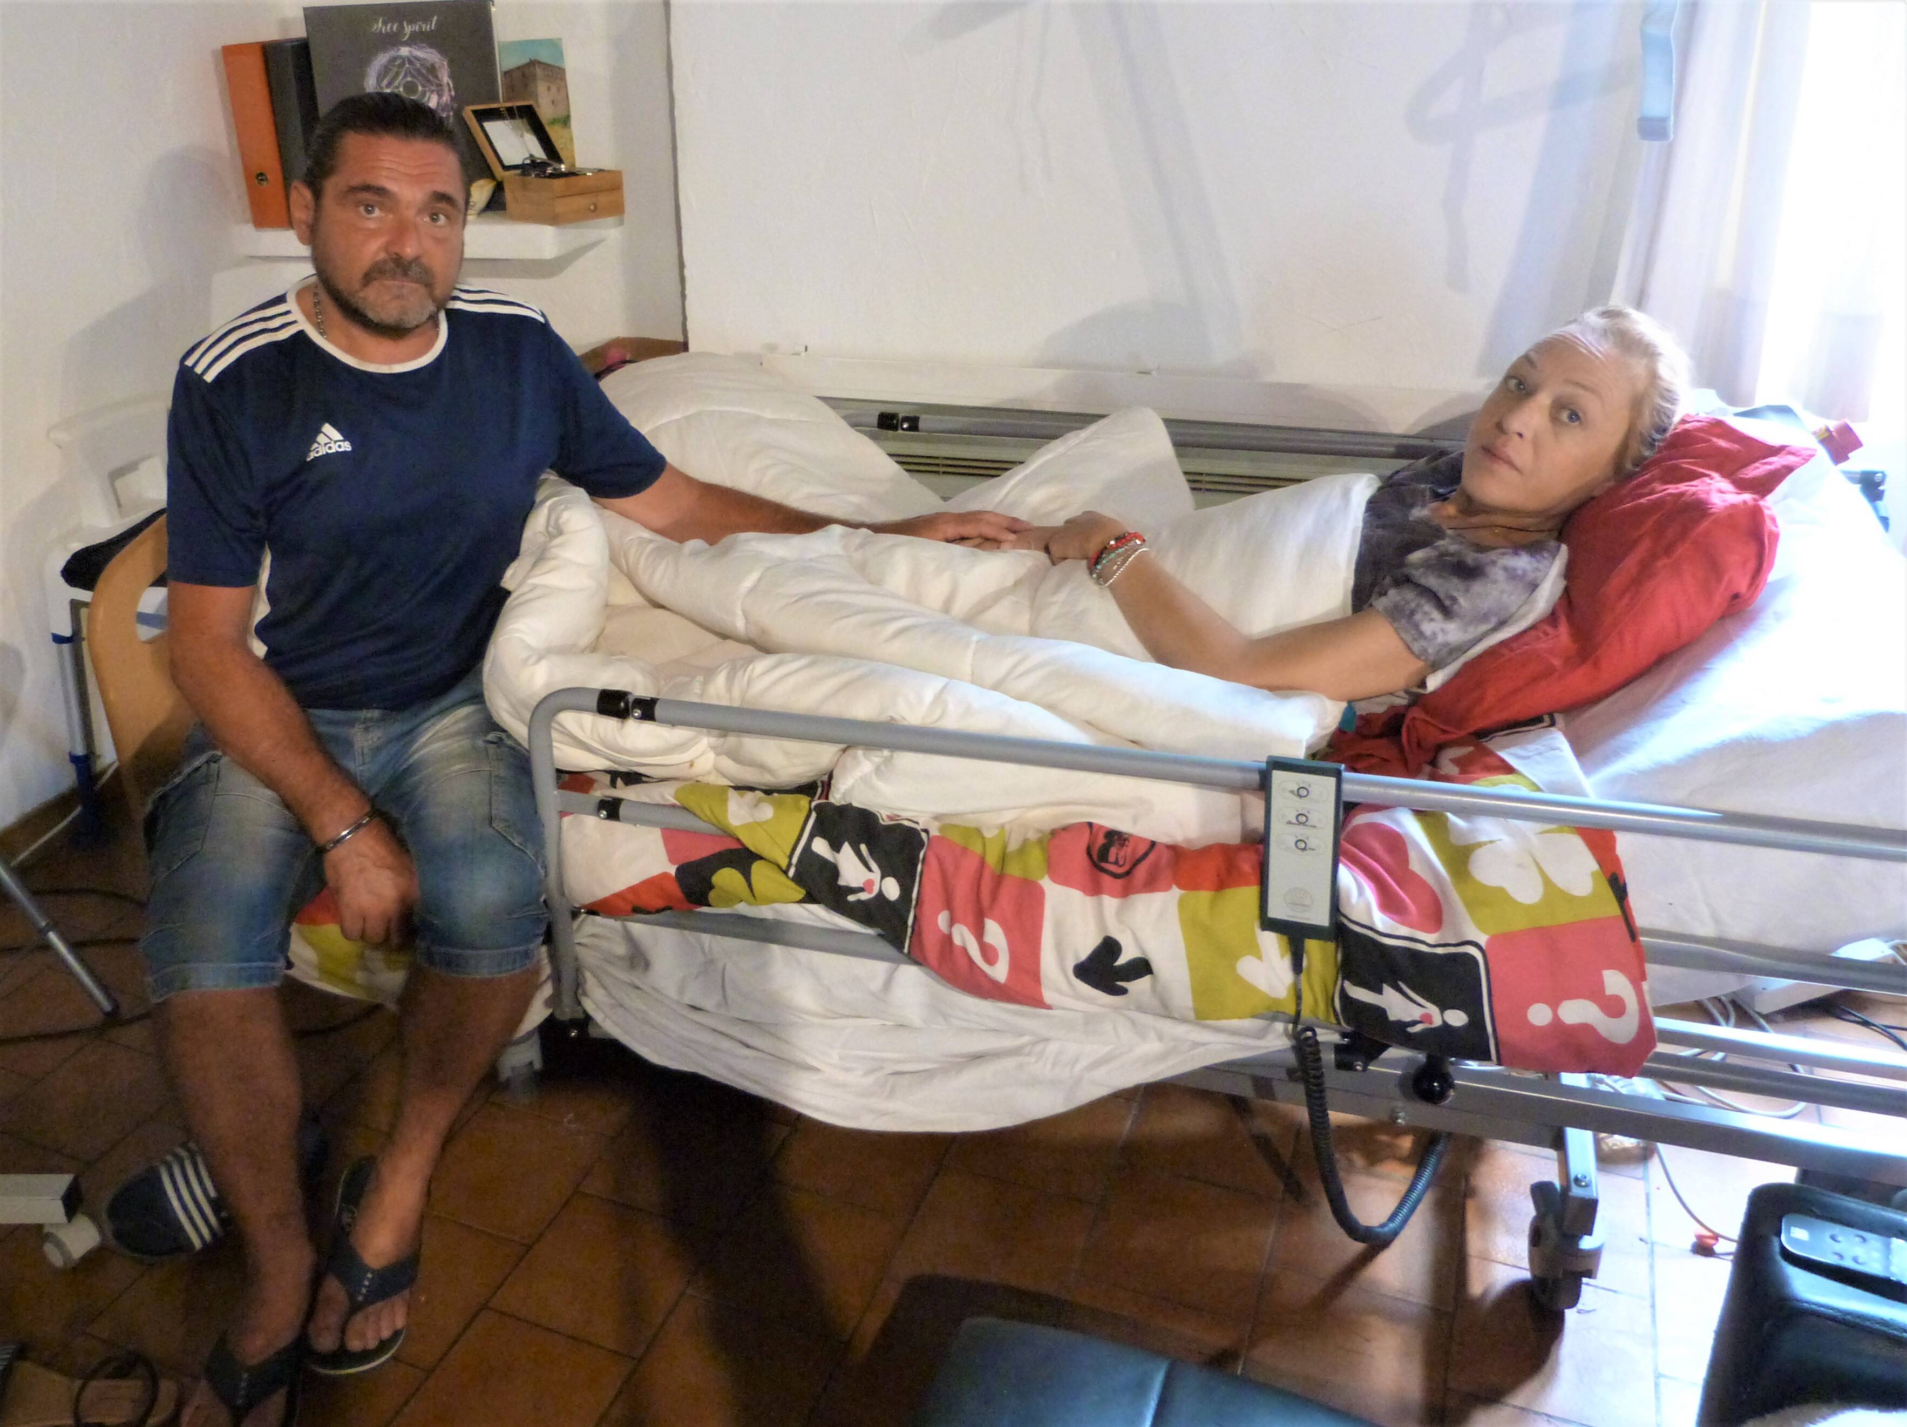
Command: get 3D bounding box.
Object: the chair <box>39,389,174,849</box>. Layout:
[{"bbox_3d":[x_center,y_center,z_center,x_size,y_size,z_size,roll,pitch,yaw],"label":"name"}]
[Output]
[{"bbox_3d":[-1.338,-0.219,2.611,0.500,0.760,0.510,6,29,14],"label":"chair"}]

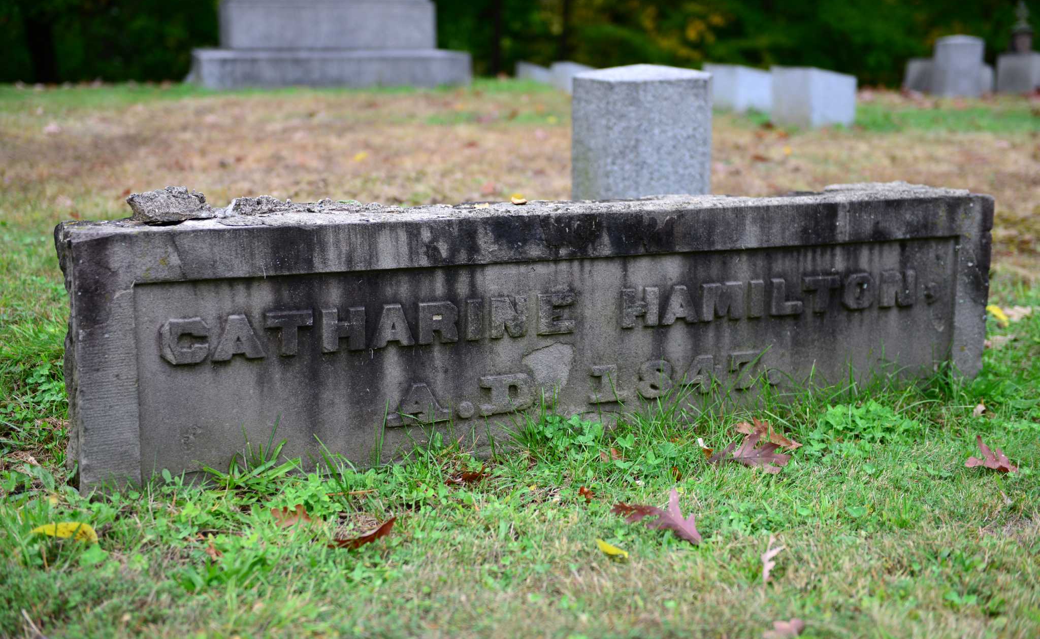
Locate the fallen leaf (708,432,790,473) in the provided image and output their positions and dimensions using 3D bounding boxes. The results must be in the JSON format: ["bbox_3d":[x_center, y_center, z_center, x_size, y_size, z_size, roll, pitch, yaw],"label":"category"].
[{"bbox_3d":[0.359,0.207,2.249,0.118,0.035,0.085,-2,12,-10],"label":"fallen leaf"}]

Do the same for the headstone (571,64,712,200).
[{"bbox_3d":[0.318,-0.369,3.810,0.280,0.600,0.280,-4,12,-18],"label":"headstone"}]

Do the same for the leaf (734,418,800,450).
[{"bbox_3d":[0.402,0.186,2.348,0.110,0.027,0.060,7,14,29],"label":"leaf"}]

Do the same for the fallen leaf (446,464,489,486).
[{"bbox_3d":[-0.080,0.235,2.186,0.065,0.020,0.045,-3,12,-15],"label":"fallen leaf"}]

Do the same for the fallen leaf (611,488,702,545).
[{"bbox_3d":[0.194,0.281,2.057,0.134,0.048,0.084,5,11,28],"label":"fallen leaf"}]

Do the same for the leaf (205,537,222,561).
[{"bbox_3d":[-0.390,0.293,1.838,0.025,0.018,0.035,0,12,0],"label":"leaf"}]

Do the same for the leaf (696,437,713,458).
[{"bbox_3d":[0.314,0.217,2.453,0.028,0.028,0.032,1,9,7],"label":"leaf"}]

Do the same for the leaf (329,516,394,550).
[{"bbox_3d":[-0.208,0.281,1.895,0.085,0.030,0.055,-3,12,-15],"label":"leaf"}]

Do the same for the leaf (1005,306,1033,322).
[{"bbox_3d":[1.308,-0.015,3.798,0.077,0.028,0.073,3,10,18],"label":"leaf"}]

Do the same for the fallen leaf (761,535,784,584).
[{"bbox_3d":[0.315,0.300,1.804,0.030,0.028,0.095,0,12,0],"label":"fallen leaf"}]

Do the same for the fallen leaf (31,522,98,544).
[{"bbox_3d":[-0.639,0.299,2.029,0.092,0.020,0.038,-2,10,-15],"label":"fallen leaf"}]

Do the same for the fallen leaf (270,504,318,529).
[{"bbox_3d":[-0.306,0.268,1.958,0.068,0.022,0.050,-2,12,-10],"label":"fallen leaf"}]

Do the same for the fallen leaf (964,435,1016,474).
[{"bbox_3d":[0.774,0.221,2.372,0.082,0.048,0.063,3,10,18],"label":"fallen leaf"}]

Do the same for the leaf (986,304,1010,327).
[{"bbox_3d":[1.042,-0.008,3.150,0.050,0.030,0.055,4,13,20],"label":"leaf"}]

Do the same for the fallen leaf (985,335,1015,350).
[{"bbox_3d":[1.131,0.055,3.417,0.077,0.021,0.065,3,10,18],"label":"fallen leaf"}]

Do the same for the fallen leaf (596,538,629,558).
[{"bbox_3d":[0.125,0.311,1.965,0.045,0.017,0.023,6,11,32],"label":"fallen leaf"}]

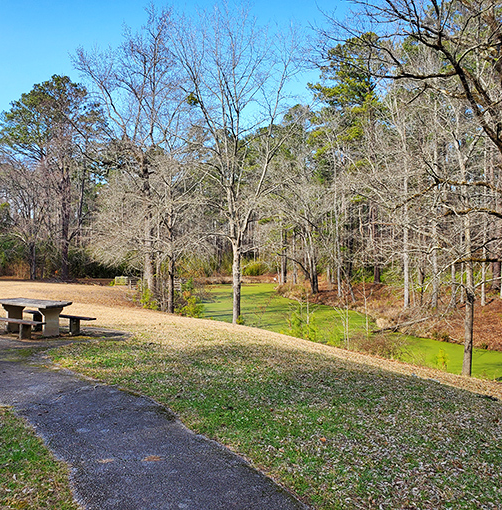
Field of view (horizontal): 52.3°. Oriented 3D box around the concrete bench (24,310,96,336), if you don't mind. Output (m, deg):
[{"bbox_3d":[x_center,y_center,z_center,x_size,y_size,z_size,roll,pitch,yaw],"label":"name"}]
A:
[{"bbox_3d":[-4.670,1.645,12.330,2.250,0.420,0.260,0,-1,31],"label":"concrete bench"}]

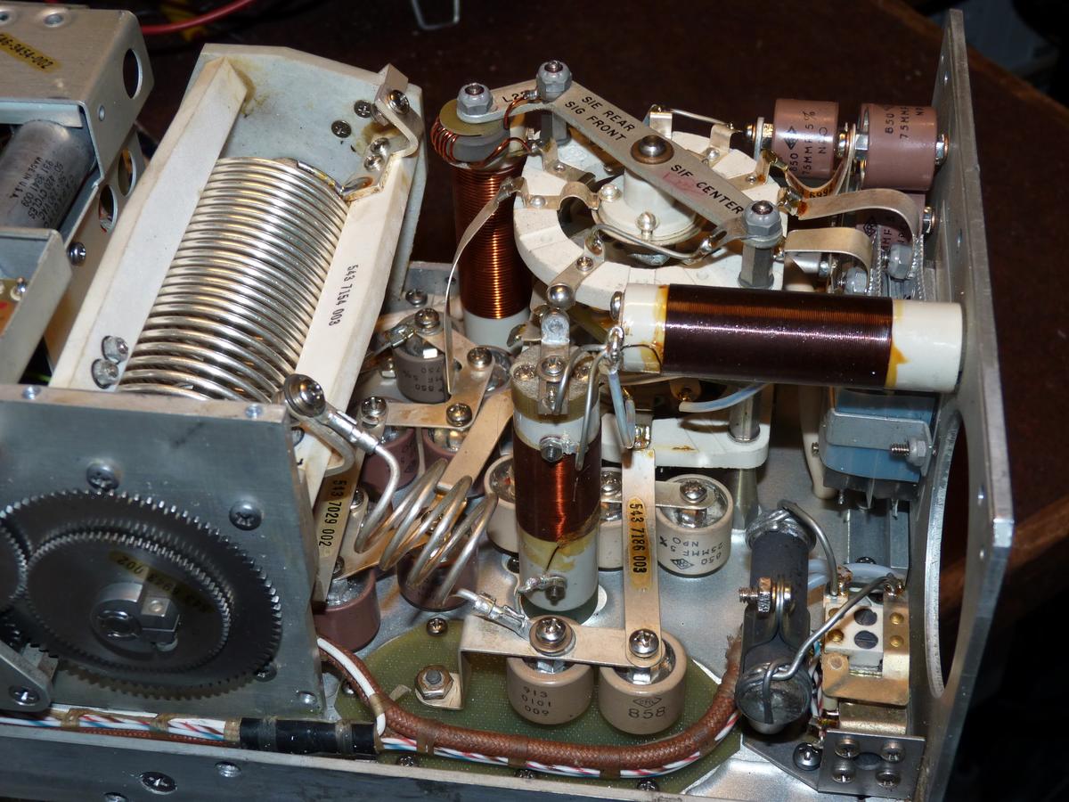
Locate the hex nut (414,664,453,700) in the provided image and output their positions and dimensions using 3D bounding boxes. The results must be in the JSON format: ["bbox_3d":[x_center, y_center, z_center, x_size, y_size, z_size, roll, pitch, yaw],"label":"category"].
[{"bbox_3d":[-0.023,0.066,0.381,0.009,0.003,0.008,-1,43,0],"label":"hex nut"}]

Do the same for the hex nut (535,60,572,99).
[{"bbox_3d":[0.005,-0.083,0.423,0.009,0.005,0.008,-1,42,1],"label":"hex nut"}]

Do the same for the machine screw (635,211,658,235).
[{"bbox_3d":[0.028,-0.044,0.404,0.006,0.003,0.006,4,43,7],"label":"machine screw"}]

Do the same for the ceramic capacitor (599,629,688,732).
[{"bbox_3d":[0.025,0.064,0.375,0.020,0.015,0.020,5,43,6],"label":"ceramic capacitor"}]

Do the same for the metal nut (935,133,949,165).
[{"bbox_3d":[0.115,-0.071,0.461,0.004,0.009,0.009,5,43,6],"label":"metal nut"}]

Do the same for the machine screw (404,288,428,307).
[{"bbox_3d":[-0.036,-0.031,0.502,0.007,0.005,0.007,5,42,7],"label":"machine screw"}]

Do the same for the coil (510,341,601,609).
[{"bbox_3d":[0.006,0.024,0.442,0.022,0.084,0.022,-1,43,1],"label":"coil"}]

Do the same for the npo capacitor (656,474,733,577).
[{"bbox_3d":[0.042,0.033,0.438,0.021,0.017,0.021,4,43,7],"label":"npo capacitor"}]

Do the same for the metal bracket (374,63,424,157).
[{"bbox_3d":[-0.041,-0.087,0.491,0.015,0.019,0.016,5,43,6],"label":"metal bracket"}]

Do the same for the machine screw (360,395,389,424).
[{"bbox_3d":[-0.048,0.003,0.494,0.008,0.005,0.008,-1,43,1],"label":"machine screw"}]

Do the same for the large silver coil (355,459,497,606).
[{"bbox_3d":[-0.026,0.032,0.402,0.029,0.030,0.030,35,40,0],"label":"large silver coil"}]

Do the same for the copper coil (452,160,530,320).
[{"bbox_3d":[-0.011,-0.047,0.435,0.020,0.049,0.020,-1,43,0],"label":"copper coil"}]

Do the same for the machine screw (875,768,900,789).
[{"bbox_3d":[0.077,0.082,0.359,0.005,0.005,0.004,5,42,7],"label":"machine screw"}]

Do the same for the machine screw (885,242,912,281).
[{"bbox_3d":[0.090,-0.034,0.400,0.007,0.009,0.009,5,42,7],"label":"machine screw"}]

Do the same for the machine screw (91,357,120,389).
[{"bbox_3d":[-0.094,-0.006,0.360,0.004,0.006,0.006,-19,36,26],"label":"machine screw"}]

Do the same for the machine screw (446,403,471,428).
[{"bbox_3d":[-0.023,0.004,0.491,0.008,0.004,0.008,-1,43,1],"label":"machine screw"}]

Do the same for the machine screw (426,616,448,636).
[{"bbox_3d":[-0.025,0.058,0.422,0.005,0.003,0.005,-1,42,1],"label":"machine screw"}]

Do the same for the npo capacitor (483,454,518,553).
[{"bbox_3d":[-0.002,0.026,0.416,0.020,0.017,0.020,5,43,6],"label":"npo capacitor"}]

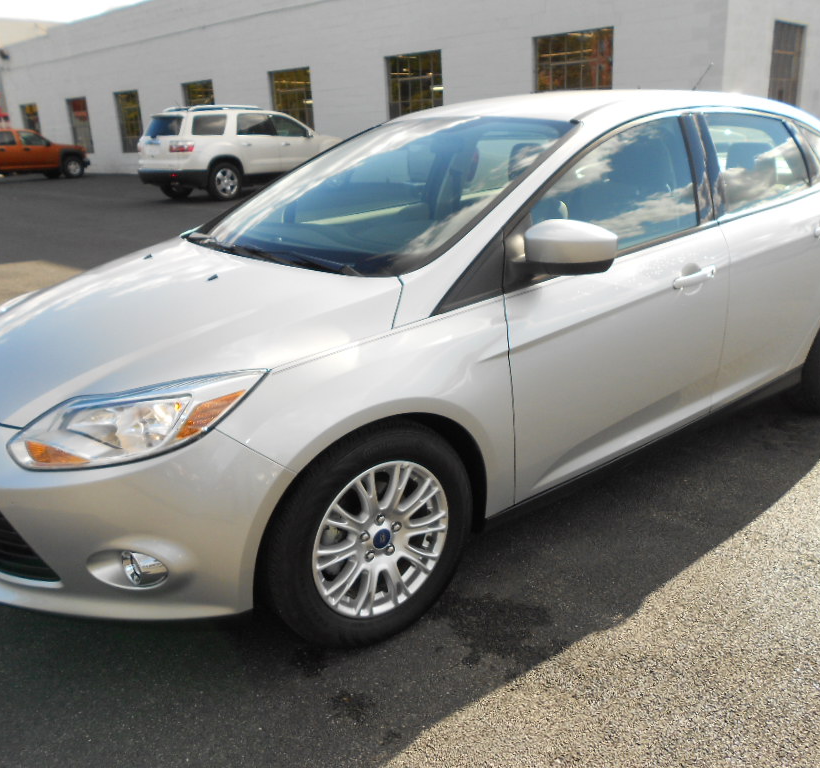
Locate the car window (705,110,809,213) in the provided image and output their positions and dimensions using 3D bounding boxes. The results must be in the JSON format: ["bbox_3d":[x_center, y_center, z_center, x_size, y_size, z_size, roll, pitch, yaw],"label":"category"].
[{"bbox_3d":[1.365,-0.887,3.027,0.680,0.400,0.070,-17,0,-36],"label":"car window"}]

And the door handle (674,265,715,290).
[{"bbox_3d":[0.985,-0.374,2.672,0.225,0.055,0.055,-16,22,-34],"label":"door handle"}]

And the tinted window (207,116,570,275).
[{"bbox_3d":[-0.163,-0.726,2.842,1.020,0.130,1.440,-42,34,-21],"label":"tinted window"}]

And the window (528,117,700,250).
[{"bbox_3d":[0.684,-0.656,2.563,0.930,0.450,0.070,-16,0,-34],"label":"window"}]

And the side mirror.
[{"bbox_3d":[0.460,-0.402,2.223,0.165,0.160,0.215,-16,22,-34],"label":"side mirror"}]

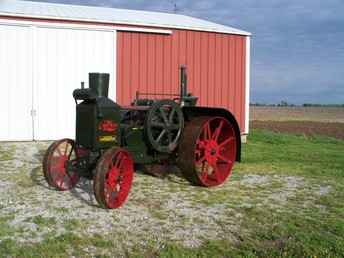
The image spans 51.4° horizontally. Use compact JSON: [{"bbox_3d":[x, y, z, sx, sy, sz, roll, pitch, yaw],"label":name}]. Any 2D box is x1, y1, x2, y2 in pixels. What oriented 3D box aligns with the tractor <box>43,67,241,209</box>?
[{"bbox_3d":[-0.483,-0.086,6.724,1.970,2.320,3.470,4,5,45],"label":"tractor"}]

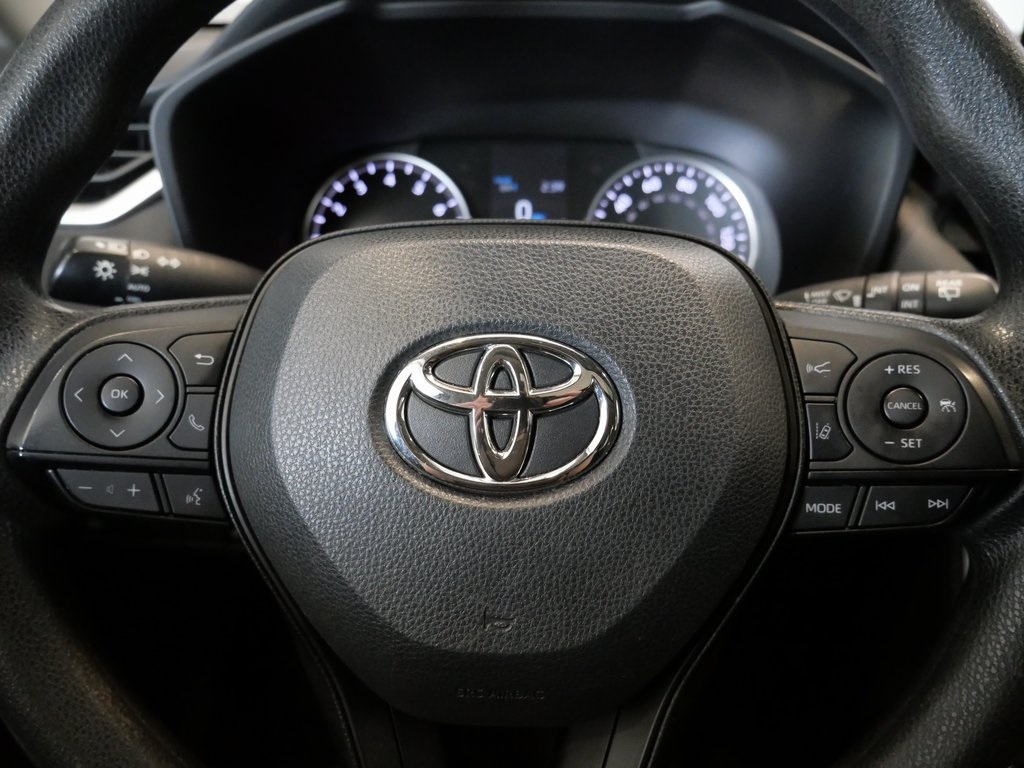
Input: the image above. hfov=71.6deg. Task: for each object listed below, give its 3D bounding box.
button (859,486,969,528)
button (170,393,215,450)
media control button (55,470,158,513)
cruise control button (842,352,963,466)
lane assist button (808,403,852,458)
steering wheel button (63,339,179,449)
[{"bbox_3d":[0.121,0.038,0.217,0.034,0.013,0.009,1,-8,5],"label":"button"},{"bbox_3d":[-0.101,0.013,0.225,0.015,0.018,0.009,1,-12,-1],"label":"button"},{"bbox_3d":[-0.127,0.034,0.226,0.034,0.014,0.009,1,-8,-2],"label":"media control button"},{"bbox_3d":[0.119,0.008,0.217,0.037,0.036,0.010,1,-12,5],"label":"cruise control button"},{"bbox_3d":[0.096,0.015,0.218,0.015,0.018,0.009,1,-12,5],"label":"lane assist button"},{"bbox_3d":[-0.123,0.004,0.225,0.037,0.036,0.010,1,-12,-2],"label":"steering wheel button"}]

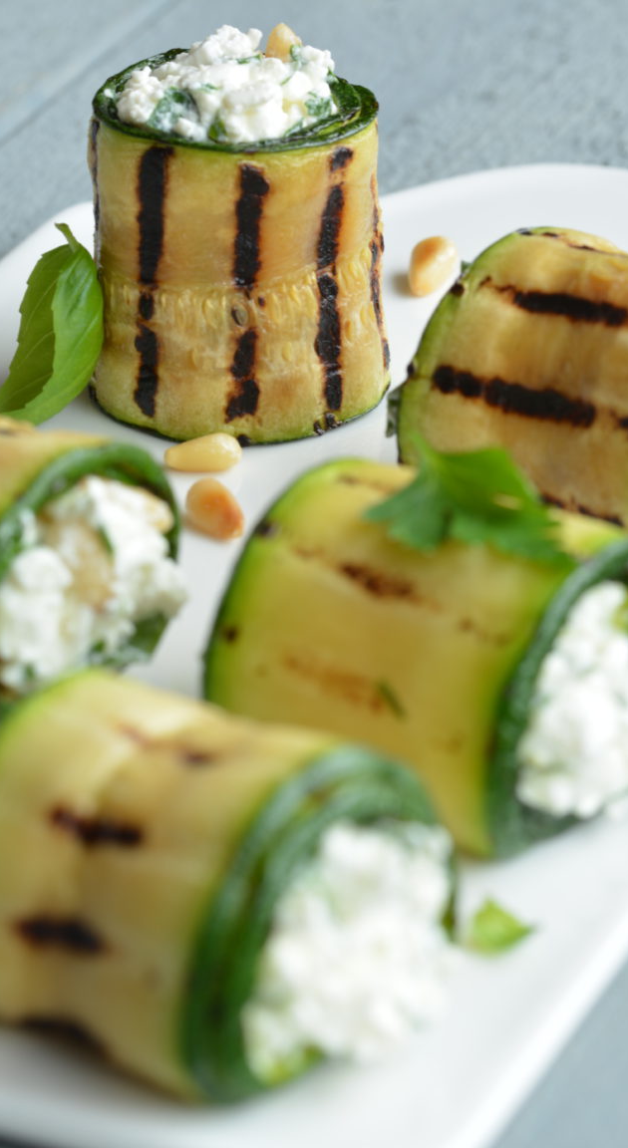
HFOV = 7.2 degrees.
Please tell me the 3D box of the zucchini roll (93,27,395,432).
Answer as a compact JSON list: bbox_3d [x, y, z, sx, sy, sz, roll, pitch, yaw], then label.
[{"bbox_3d":[-0.012,-0.054,0.759,0.046,0.055,0.046,0,26,0],"label":"zucchini roll"}]

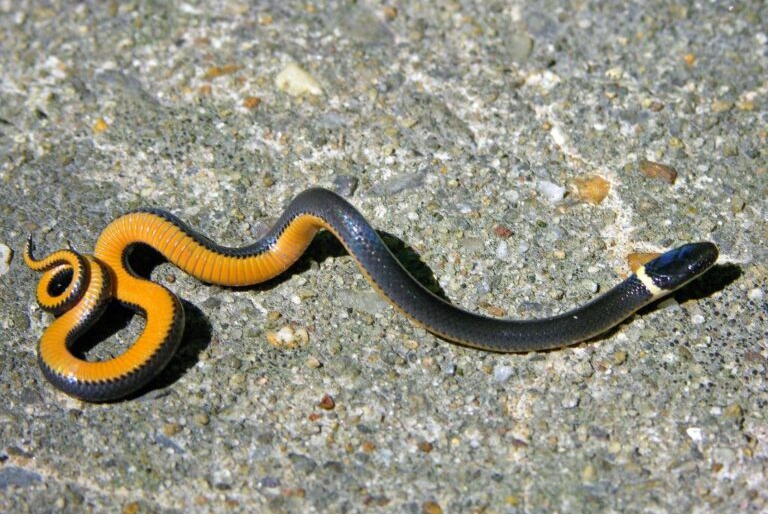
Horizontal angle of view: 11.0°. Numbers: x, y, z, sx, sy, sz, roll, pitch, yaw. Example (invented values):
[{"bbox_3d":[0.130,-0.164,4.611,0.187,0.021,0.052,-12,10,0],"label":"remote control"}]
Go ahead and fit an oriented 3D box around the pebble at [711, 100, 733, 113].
[{"bbox_3d":[0.070,-0.031,0.826,0.004,0.002,0.003,0,50,0],"label":"pebble"}]

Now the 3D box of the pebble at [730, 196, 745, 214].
[{"bbox_3d":[0.072,-0.011,0.809,0.003,0.002,0.004,0,50,0],"label":"pebble"}]

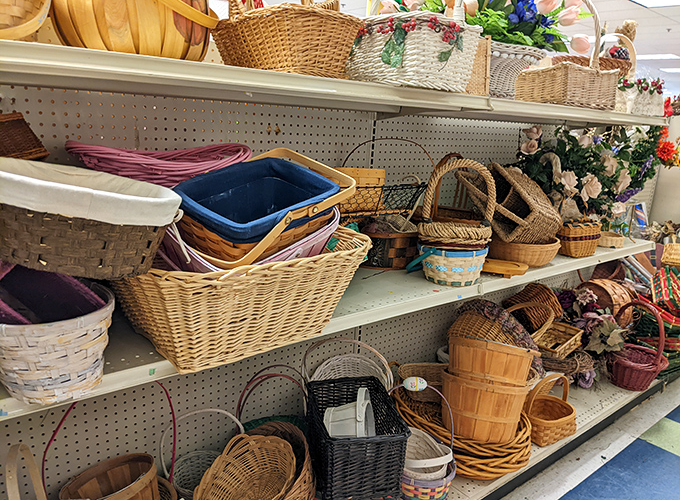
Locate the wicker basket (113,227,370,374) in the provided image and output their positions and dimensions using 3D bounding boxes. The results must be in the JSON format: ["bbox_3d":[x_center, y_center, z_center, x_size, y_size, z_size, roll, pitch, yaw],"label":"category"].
[{"bbox_3d":[-0.209,0.067,1.074,0.445,0.211,0.320,-8,18,-39],"label":"wicker basket"}]

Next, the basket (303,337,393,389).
[{"bbox_3d":[0.026,0.475,1.767,0.300,0.388,0.250,0,15,-15],"label":"basket"}]

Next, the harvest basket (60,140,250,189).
[{"bbox_3d":[-0.396,-0.142,1.248,0.447,0.208,0.241,-8,18,-39],"label":"harvest basket"}]

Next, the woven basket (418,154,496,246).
[{"bbox_3d":[0.342,-0.137,1.503,0.203,0.249,0.188,6,15,9],"label":"woven basket"}]

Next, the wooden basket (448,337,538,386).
[{"bbox_3d":[0.526,0.444,1.905,0.300,0.185,0.300,11,-10,18],"label":"wooden basket"}]

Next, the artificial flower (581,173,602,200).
[{"bbox_3d":[0.939,-0.234,1.981,0.081,0.107,0.076,10,16,24],"label":"artificial flower"}]

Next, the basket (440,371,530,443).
[{"bbox_3d":[0.502,0.552,1.874,0.303,0.185,0.303,7,-6,17],"label":"basket"}]

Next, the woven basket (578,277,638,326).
[{"bbox_3d":[1.393,0.290,2.794,0.165,0.259,0.259,-4,16,-29],"label":"woven basket"}]

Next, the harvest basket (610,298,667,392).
[{"bbox_3d":[1.345,0.426,2.396,0.250,0.386,0.250,-1,15,-18],"label":"harvest basket"}]

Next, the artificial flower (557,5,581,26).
[{"bbox_3d":[0.798,-0.812,1.840,0.076,0.050,0.050,-36,5,7],"label":"artificial flower"}]

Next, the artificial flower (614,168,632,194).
[{"bbox_3d":[1.147,-0.281,2.146,0.081,0.109,0.076,11,16,27],"label":"artificial flower"}]

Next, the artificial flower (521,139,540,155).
[{"bbox_3d":[0.790,-0.425,2.200,0.080,0.065,0.060,8,15,18],"label":"artificial flower"}]

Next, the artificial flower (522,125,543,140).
[{"bbox_3d":[0.738,-0.450,2.032,0.079,0.061,0.074,9,15,18],"label":"artificial flower"}]

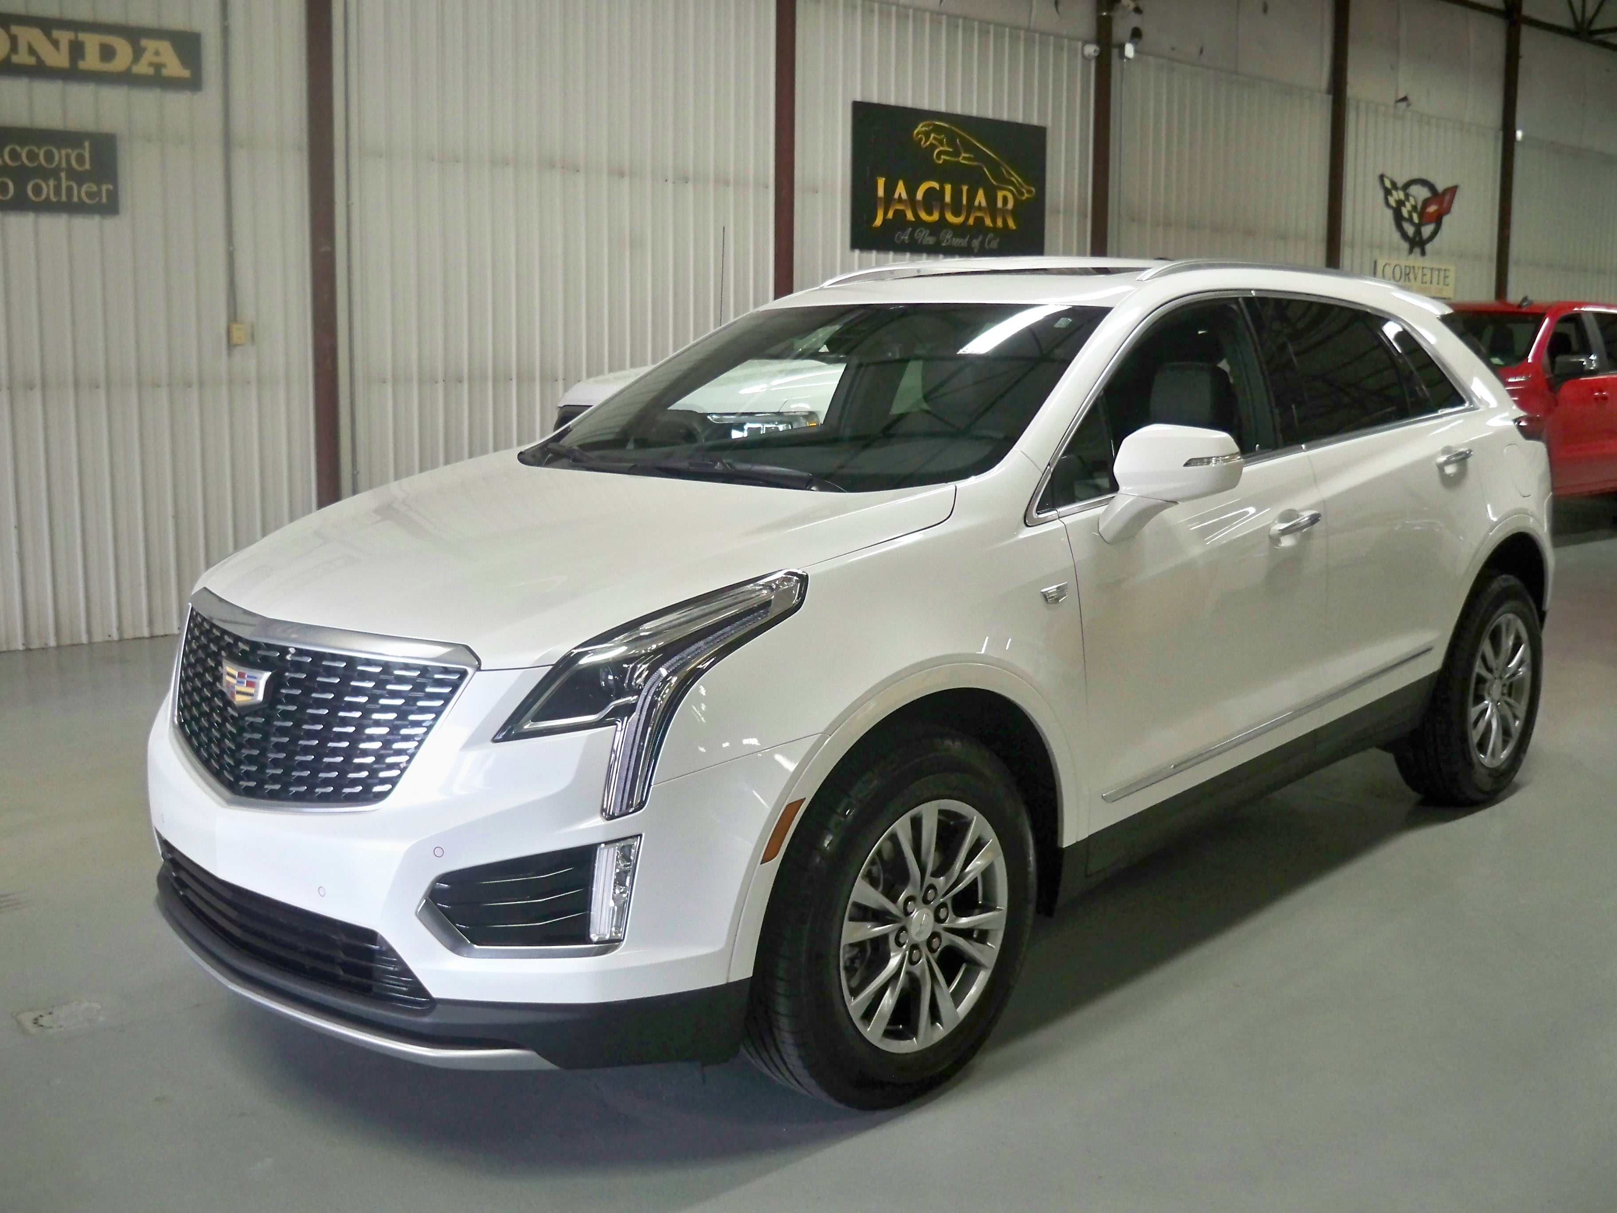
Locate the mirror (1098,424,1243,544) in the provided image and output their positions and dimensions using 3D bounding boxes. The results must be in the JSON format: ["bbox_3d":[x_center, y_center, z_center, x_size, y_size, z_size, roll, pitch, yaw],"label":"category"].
[{"bbox_3d":[0.797,-0.272,3.590,0.230,0.260,0.250,9,13,43],"label":"mirror"}]

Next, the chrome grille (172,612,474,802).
[{"bbox_3d":[-1.032,0.207,3.169,1.020,0.315,0.190,9,13,43],"label":"chrome grille"}]

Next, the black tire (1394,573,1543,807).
[{"bbox_3d":[2.154,0.254,5.320,0.240,0.752,0.755,9,13,43],"label":"black tire"}]

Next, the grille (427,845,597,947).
[{"bbox_3d":[-0.514,0.503,2.840,0.330,0.195,0.080,2,10,14],"label":"grille"}]

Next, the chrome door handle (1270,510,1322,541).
[{"bbox_3d":[1.220,-0.204,4.112,0.060,0.055,0.240,9,13,43],"label":"chrome door handle"}]

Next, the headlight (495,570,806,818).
[{"bbox_3d":[-0.261,0.148,2.931,0.290,0.375,0.550,6,12,34],"label":"headlight"}]

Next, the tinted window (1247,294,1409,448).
[{"bbox_3d":[1.429,-0.651,4.505,0.780,0.390,0.060,-10,-5,-45],"label":"tinted window"}]

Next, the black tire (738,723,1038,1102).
[{"bbox_3d":[0.168,0.613,3.299,0.240,0.752,0.755,9,13,43],"label":"black tire"}]

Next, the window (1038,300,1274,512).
[{"bbox_3d":[0.811,-0.497,3.869,1.040,0.465,0.060,-10,-5,-45],"label":"window"}]

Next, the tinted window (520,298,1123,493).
[{"bbox_3d":[0.024,-0.569,4.148,1.440,0.110,0.890,9,41,43],"label":"tinted window"}]

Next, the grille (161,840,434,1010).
[{"bbox_3d":[-1.067,0.587,3.193,1.000,0.170,0.140,9,13,43],"label":"grille"}]

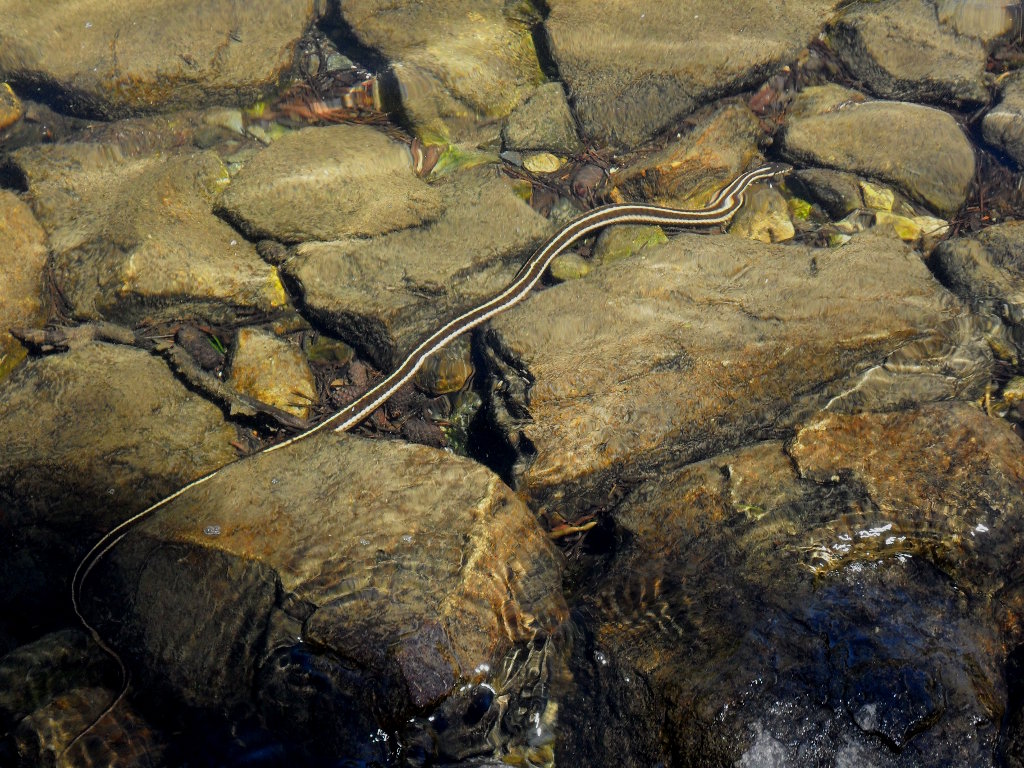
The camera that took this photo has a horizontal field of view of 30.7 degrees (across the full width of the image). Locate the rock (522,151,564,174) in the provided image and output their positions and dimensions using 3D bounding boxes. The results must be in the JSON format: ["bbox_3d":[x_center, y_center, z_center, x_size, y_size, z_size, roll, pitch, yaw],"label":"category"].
[{"bbox_3d":[0.030,-0.215,1.807,0.041,0.020,0.028,0,45,0],"label":"rock"}]

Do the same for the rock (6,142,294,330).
[{"bbox_3d":[-0.340,-0.141,1.747,0.254,0.120,0.193,9,46,8],"label":"rock"}]

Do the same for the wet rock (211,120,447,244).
[{"bbox_3d":[-0.174,-0.193,1.785,0.218,0.080,0.133,4,45,4],"label":"wet rock"}]

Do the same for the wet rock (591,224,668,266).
[{"bbox_3d":[0.109,-0.133,1.725,0.072,0.040,0.048,-9,46,-8],"label":"wet rock"}]

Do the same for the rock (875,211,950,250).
[{"bbox_3d":[0.368,-0.142,1.720,0.069,0.027,0.038,11,46,11],"label":"rock"}]

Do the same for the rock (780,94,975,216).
[{"bbox_3d":[0.352,-0.220,1.798,0.184,0.090,0.123,9,46,8],"label":"rock"}]

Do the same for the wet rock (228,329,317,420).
[{"bbox_3d":[-0.205,-0.009,1.601,0.064,0.050,0.094,14,47,14],"label":"wet rock"}]

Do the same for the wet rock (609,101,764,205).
[{"bbox_3d":[0.170,-0.227,1.819,0.156,0.070,0.107,-18,48,-17],"label":"wet rock"}]

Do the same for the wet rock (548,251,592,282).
[{"bbox_3d":[0.053,-0.107,1.700,0.040,0.027,0.029,0,45,0],"label":"wet rock"}]

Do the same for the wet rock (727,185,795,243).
[{"bbox_3d":[0.232,-0.161,1.739,0.062,0.045,0.065,0,45,0],"label":"wet rock"}]

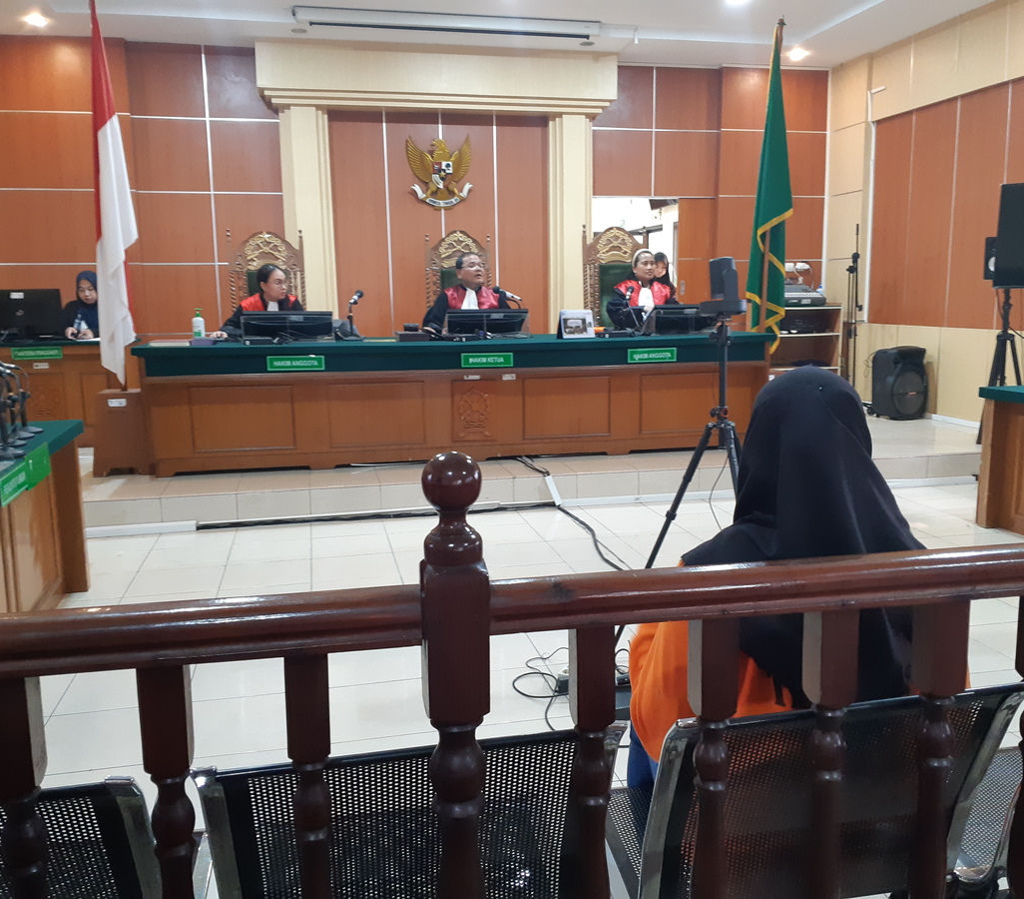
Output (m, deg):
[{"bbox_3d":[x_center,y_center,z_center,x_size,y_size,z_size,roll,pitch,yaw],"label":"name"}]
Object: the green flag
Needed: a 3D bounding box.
[{"bbox_3d":[1.843,-1.877,6.432,0.300,2.260,0.250,-3,10,-12],"label":"green flag"}]

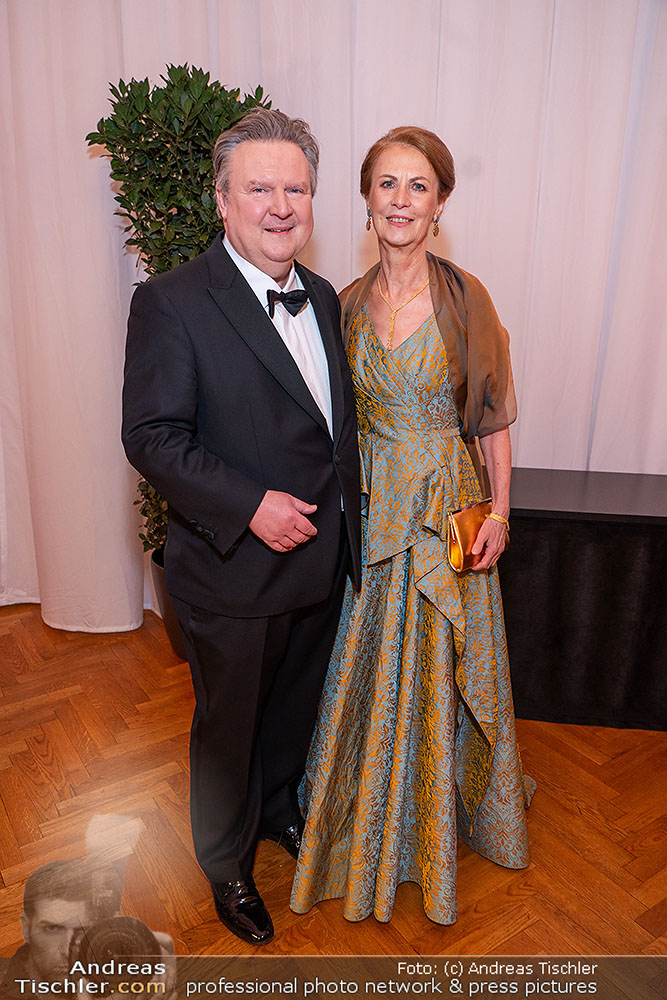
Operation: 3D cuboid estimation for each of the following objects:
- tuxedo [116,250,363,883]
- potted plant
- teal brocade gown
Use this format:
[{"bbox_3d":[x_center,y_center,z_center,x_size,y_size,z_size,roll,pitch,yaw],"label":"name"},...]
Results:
[{"bbox_3d":[-0.175,0.199,1.625,0.600,1.490,0.420,-8,17,-32],"label":"tuxedo"},{"bbox_3d":[-0.525,-0.416,2.681,0.640,2.130,0.610,4,16,11],"label":"potted plant"},{"bbox_3d":[0.232,0.248,1.756,0.620,1.380,0.560,6,17,19],"label":"teal brocade gown"}]

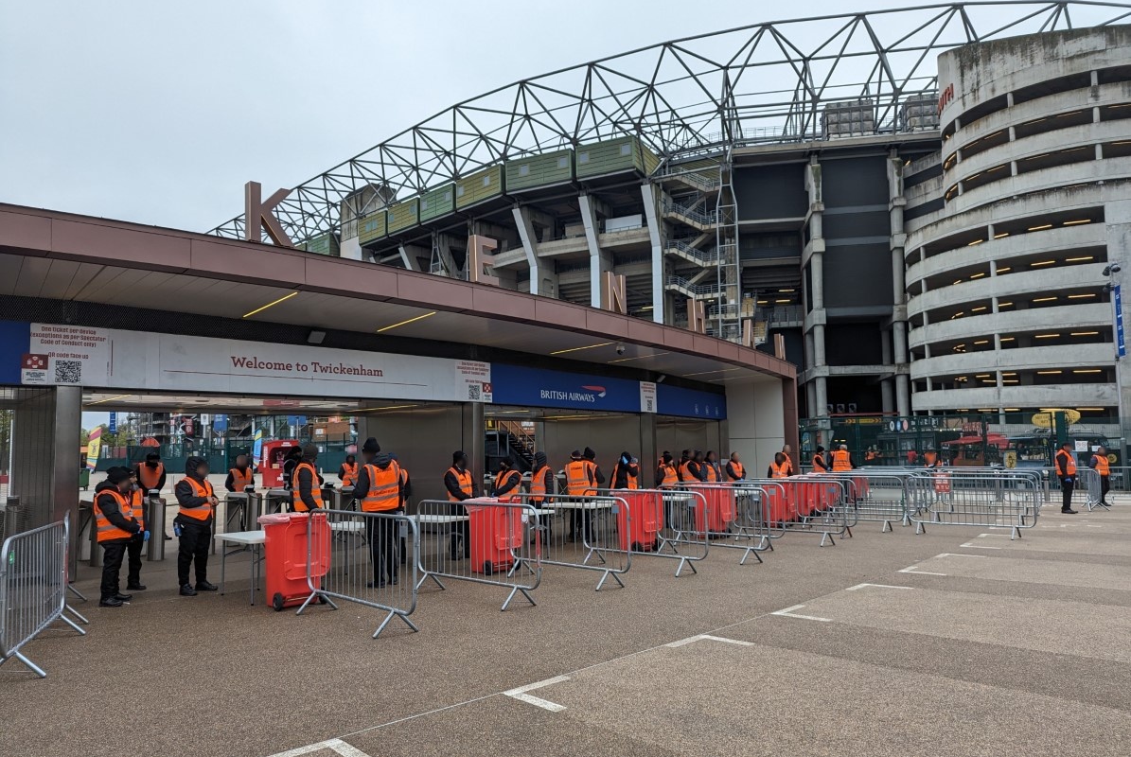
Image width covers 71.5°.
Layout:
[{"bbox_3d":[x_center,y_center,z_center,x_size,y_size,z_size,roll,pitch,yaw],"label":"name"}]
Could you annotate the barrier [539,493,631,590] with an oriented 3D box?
[{"bbox_3d":[0.000,2.090,10.210,0.460,1.100,2.300,4,-7,-43],"label":"barrier"}]

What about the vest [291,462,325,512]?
[{"bbox_3d":[-3.343,1.407,10.200,0.340,0.640,0.500,1,-5,-17],"label":"vest"}]

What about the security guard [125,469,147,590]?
[{"bbox_3d":[-5.645,1.943,10.343,0.380,1.630,0.520,-3,-5,17],"label":"security guard"}]

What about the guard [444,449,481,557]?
[{"bbox_3d":[-1.697,2.067,12.803,0.400,1.730,0.520,-5,-7,41],"label":"guard"}]

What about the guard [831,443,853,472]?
[{"bbox_3d":[8.161,2.862,23.281,0.560,1.760,0.360,-3,-6,19],"label":"guard"}]

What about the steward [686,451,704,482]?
[{"bbox_3d":[3.027,2.535,18.379,0.380,1.700,0.500,-3,-6,23],"label":"steward"}]

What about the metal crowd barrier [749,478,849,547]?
[{"bbox_3d":[4.030,2.430,14.260,2.260,1.100,0.460,-6,-7,44],"label":"metal crowd barrier"}]

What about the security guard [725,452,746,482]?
[{"bbox_3d":[4.226,2.644,19.577,0.540,1.660,0.360,1,-6,-23],"label":"security guard"}]

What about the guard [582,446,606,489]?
[{"bbox_3d":[0.528,2.229,15.097,0.520,1.790,0.400,-2,-6,18],"label":"guard"}]

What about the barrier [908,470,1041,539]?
[{"bbox_3d":[7.777,2.490,15.195,2.300,1.116,0.480,-6,-7,42],"label":"barrier"}]

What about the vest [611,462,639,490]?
[{"bbox_3d":[1.250,2.121,16.600,0.550,0.650,0.350,-2,-5,7],"label":"vest"}]

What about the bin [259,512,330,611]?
[{"bbox_3d":[-3.140,2.032,8.968,0.760,1.060,0.580,-6,-7,43],"label":"bin"}]

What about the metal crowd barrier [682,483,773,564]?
[{"bbox_3d":[2.275,2.281,12.407,0.470,1.130,2.300,3,-7,-40],"label":"metal crowd barrier"}]

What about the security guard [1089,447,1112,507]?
[{"bbox_3d":[15.116,2.769,22.200,0.540,1.690,0.380,1,-6,-21],"label":"security guard"}]

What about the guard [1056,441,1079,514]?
[{"bbox_3d":[13.154,2.600,20.556,0.420,1.790,0.500,-5,-7,37],"label":"guard"}]

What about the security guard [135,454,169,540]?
[{"bbox_3d":[-8.706,2.462,16.519,0.580,1.790,0.380,2,-6,-30],"label":"security guard"}]

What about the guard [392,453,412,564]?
[{"bbox_3d":[-2.626,2.022,12.171,0.520,1.720,0.380,1,-6,-18],"label":"guard"}]

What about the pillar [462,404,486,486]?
[{"bbox_3d":[-2.025,1.986,17.226,0.360,2.800,0.360,-5,-7,39],"label":"pillar"}]

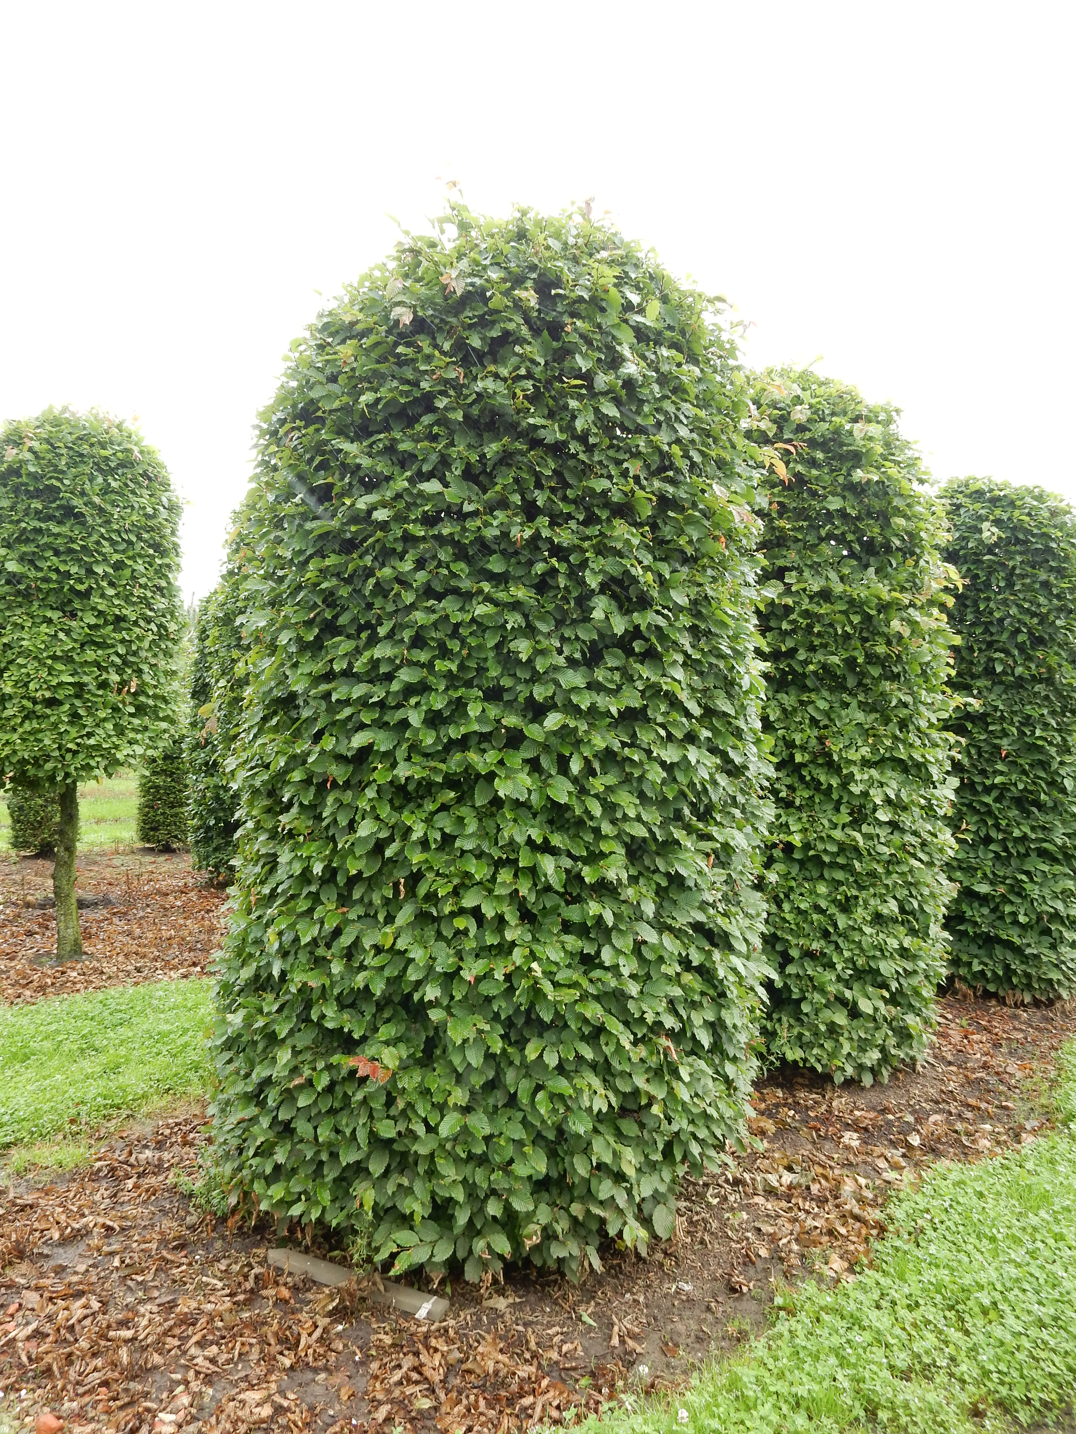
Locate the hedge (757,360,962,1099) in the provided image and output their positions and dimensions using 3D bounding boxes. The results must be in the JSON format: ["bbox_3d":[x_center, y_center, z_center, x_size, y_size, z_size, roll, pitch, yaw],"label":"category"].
[{"bbox_3d":[1.200,-0.069,4.951,1.550,3.150,1.550,0,-1,0],"label":"hedge"}]

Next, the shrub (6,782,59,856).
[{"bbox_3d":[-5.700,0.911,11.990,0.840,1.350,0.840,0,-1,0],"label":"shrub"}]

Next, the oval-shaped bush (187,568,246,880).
[{"bbox_3d":[-2.800,-0.033,10.301,1.450,3.200,1.450,0,-1,0],"label":"oval-shaped bush"}]

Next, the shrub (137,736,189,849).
[{"bbox_3d":[-4.460,0.842,12.491,0.800,1.500,0.800,0,-1,0],"label":"shrub"}]

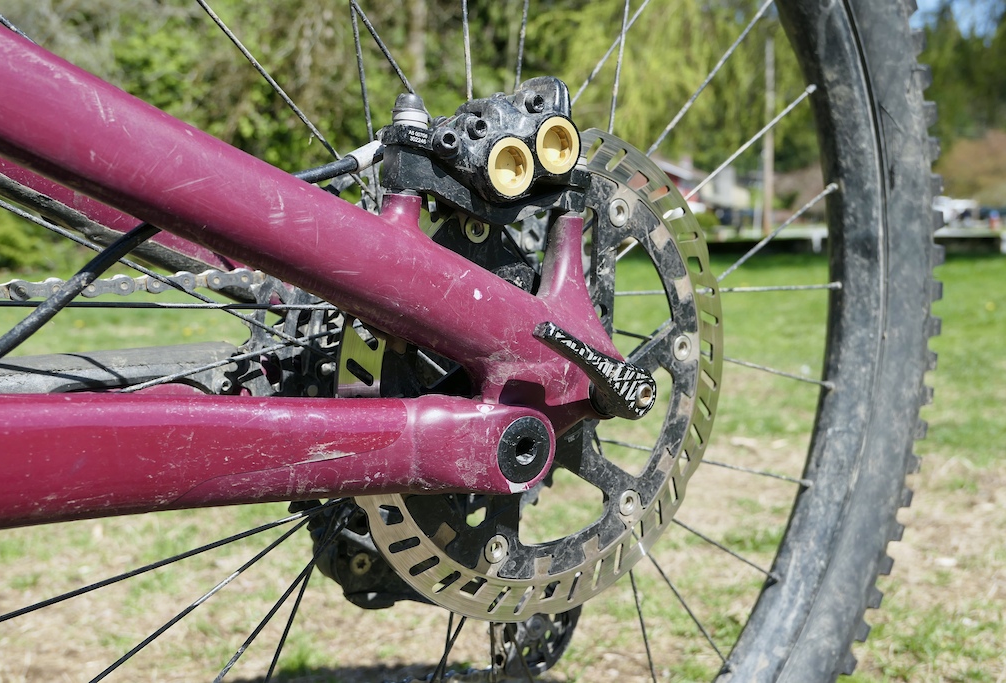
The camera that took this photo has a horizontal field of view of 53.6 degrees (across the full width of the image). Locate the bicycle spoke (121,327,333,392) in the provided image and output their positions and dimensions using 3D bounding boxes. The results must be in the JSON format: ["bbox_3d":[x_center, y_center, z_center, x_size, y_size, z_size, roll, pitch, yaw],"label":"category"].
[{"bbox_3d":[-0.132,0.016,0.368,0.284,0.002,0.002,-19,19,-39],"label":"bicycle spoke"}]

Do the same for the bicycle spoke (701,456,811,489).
[{"bbox_3d":[0.083,0.060,0.544,0.287,0.002,0.002,15,-2,-34],"label":"bicycle spoke"}]

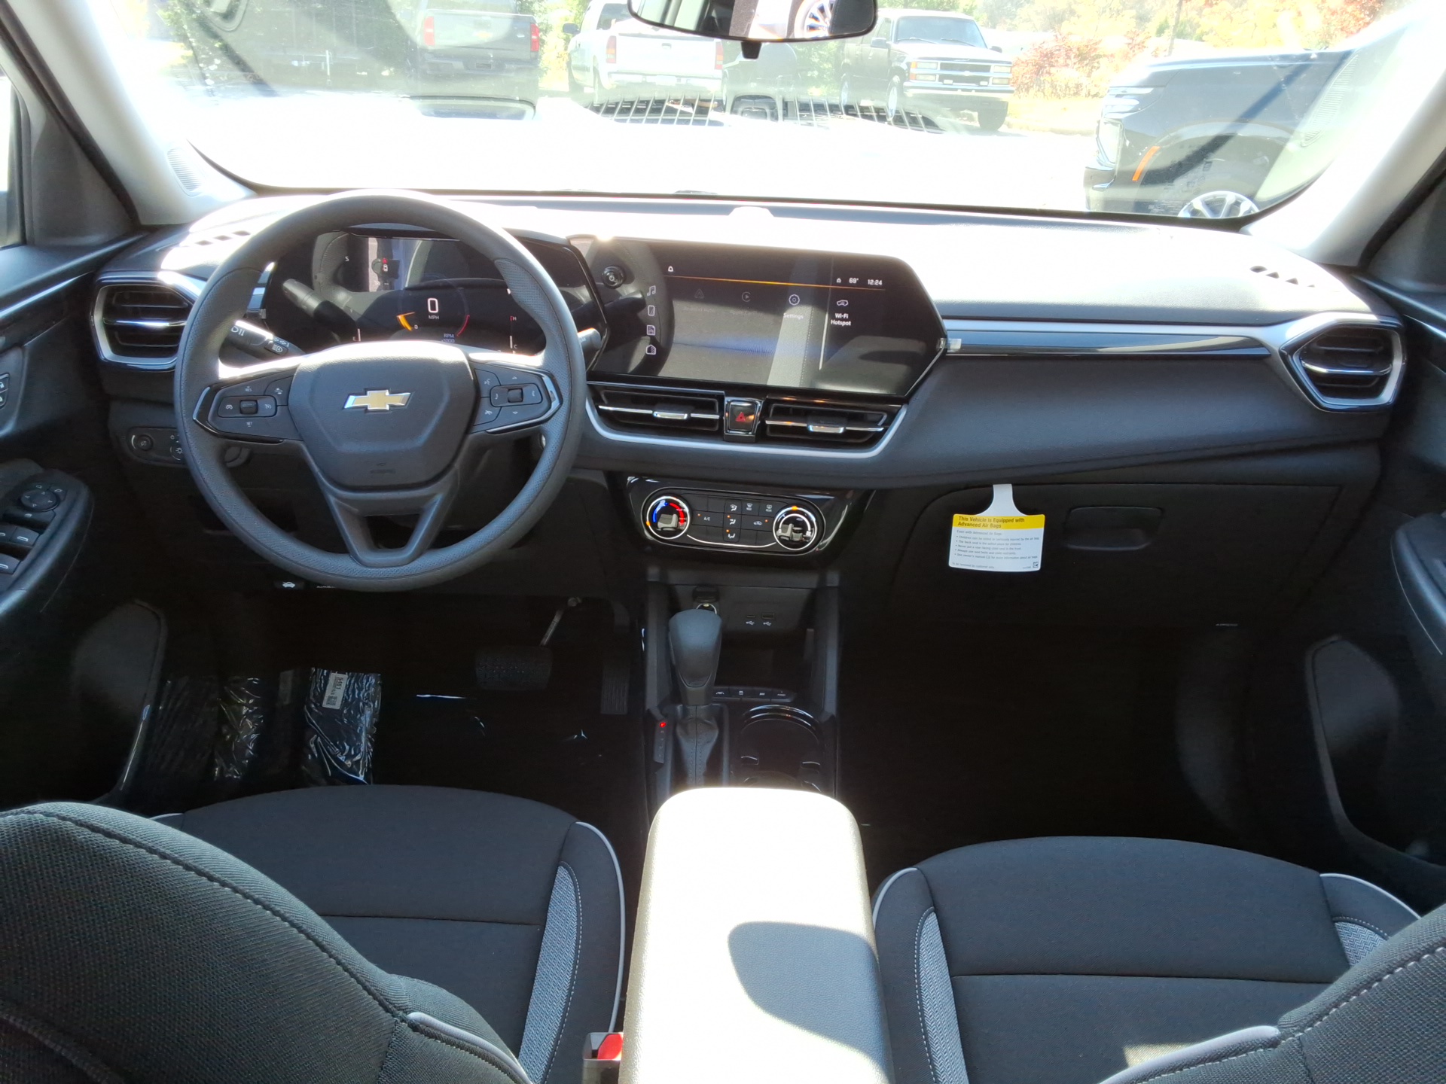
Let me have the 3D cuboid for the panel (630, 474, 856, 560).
[{"bbox_3d":[0.019,-0.024,1.200,0.234,0.070,0.035,5,3,6],"label":"panel"}]

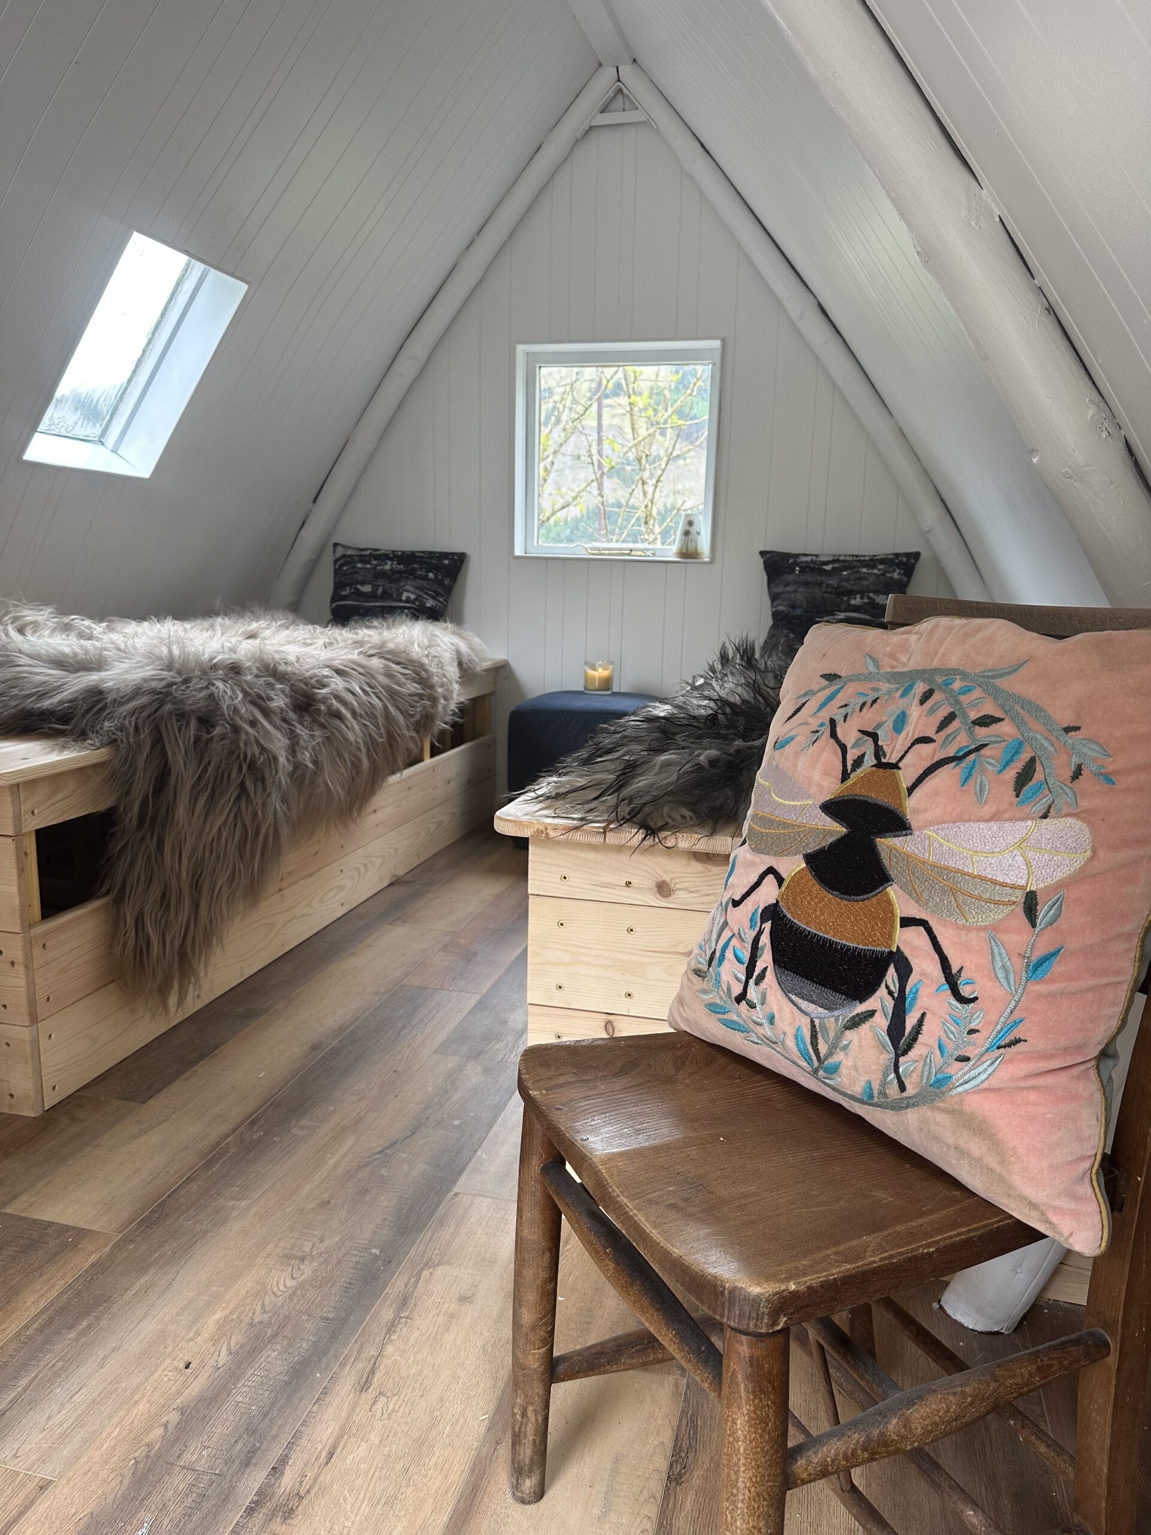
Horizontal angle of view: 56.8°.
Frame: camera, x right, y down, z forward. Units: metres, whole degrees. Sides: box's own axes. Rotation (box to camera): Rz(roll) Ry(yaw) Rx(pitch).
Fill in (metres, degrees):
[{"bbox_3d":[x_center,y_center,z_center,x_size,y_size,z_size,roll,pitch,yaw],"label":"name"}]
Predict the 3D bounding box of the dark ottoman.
[{"bbox_3d":[0.085,0.001,3.494,0.497,0.474,0.489,4,11,14],"label":"dark ottoman"}]

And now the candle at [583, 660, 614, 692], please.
[{"bbox_3d":[0.079,-0.296,3.512,0.096,0.099,0.096,4,11,14],"label":"candle"}]

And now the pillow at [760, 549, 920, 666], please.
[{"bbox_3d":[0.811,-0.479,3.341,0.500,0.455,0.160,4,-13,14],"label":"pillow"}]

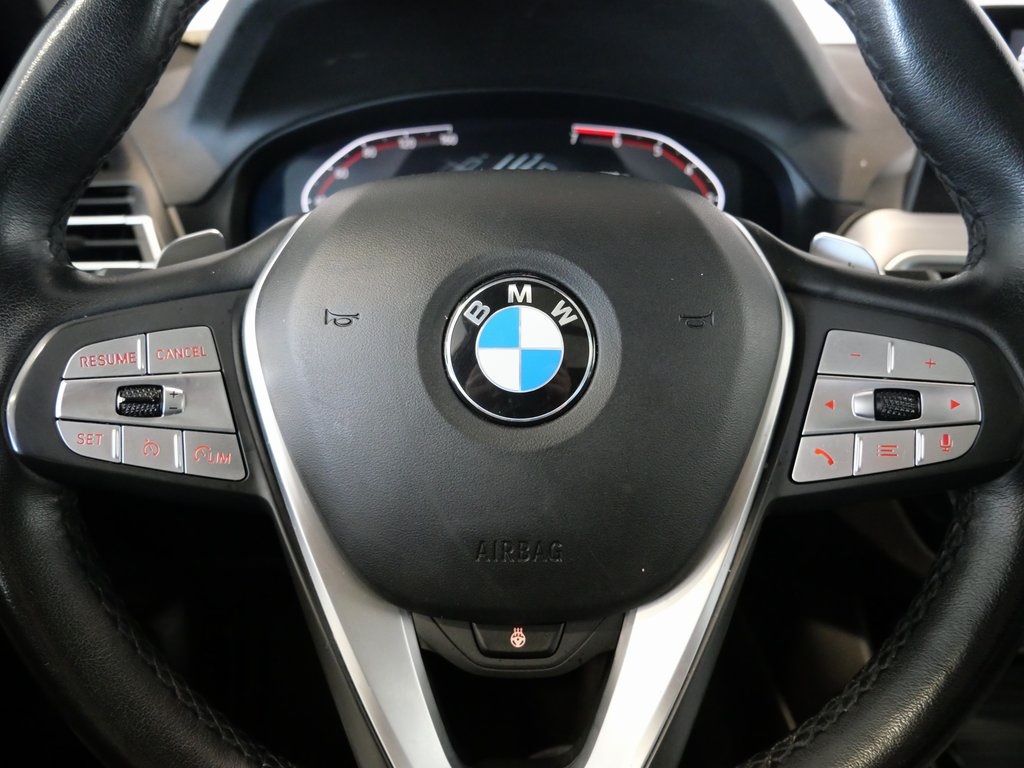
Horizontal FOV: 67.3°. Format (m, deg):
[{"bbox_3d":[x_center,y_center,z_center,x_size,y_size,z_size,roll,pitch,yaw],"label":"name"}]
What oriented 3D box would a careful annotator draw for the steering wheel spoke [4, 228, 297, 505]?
[{"bbox_3d":[-0.124,-0.006,0.264,0.099,0.093,0.036,0,0,0],"label":"steering wheel spoke"}]

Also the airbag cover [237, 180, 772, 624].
[{"bbox_3d":[0.002,0.004,0.259,0.177,0.149,0.047,0,0,0],"label":"airbag cover"}]

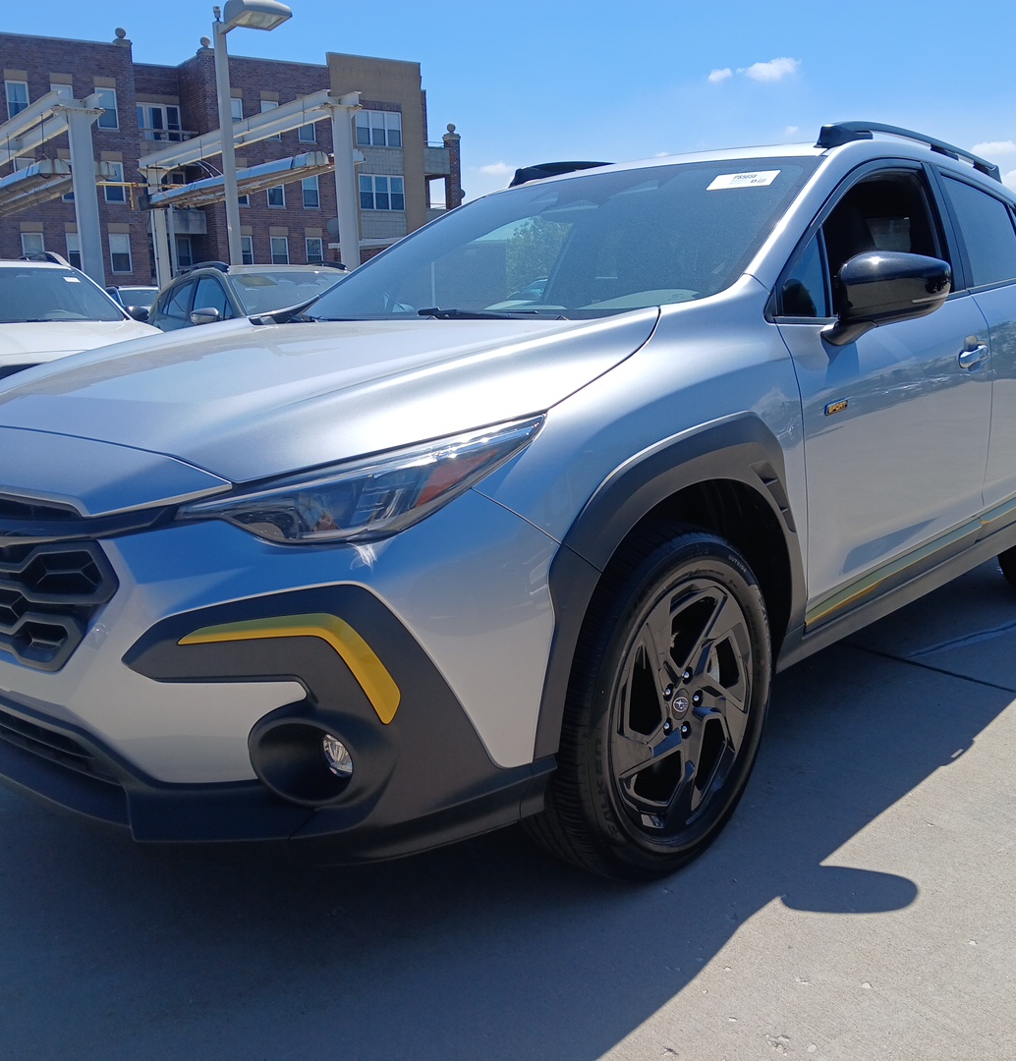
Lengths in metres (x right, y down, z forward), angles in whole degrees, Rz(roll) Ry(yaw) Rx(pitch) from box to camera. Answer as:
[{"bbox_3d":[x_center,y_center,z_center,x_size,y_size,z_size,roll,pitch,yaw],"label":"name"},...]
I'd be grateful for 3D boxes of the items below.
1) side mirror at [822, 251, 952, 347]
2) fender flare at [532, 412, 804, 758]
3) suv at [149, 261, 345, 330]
[{"bbox_3d":[0.819,-0.506,2.315,0.220,0.200,0.215,8,14,41],"label":"side mirror"},{"bbox_3d":[0.306,0.058,1.984,0.130,0.510,0.930,8,15,42],"label":"fender flare"},{"bbox_3d":[-1.947,-1.585,9.454,1.810,1.600,4.480,-9,13,-33],"label":"suv"}]

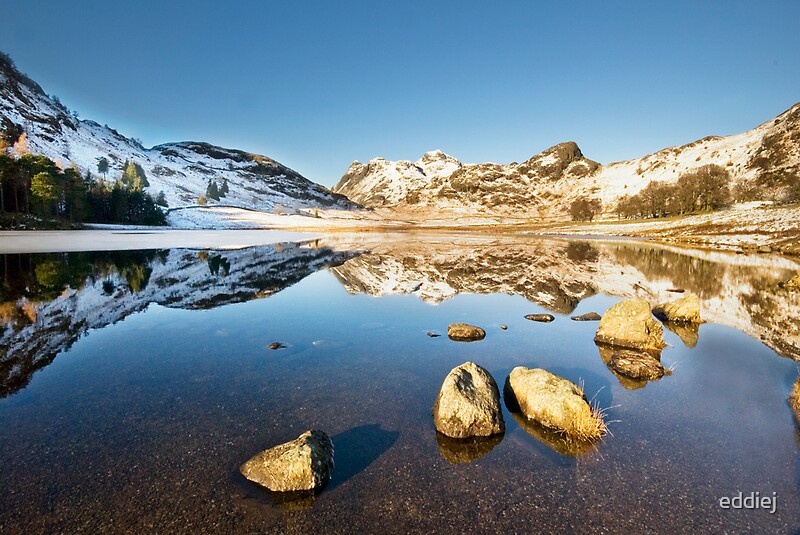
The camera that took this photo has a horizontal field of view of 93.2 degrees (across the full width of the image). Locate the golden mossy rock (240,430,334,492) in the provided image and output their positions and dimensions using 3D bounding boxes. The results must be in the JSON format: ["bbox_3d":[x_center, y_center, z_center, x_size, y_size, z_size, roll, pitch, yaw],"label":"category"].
[{"bbox_3d":[-0.700,1.173,2.351,0.560,0.290,0.380,1,6,5],"label":"golden mossy rock"}]

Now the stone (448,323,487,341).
[{"bbox_3d":[0.930,0.894,5.298,0.530,0.250,0.360,0,6,0],"label":"stone"}]

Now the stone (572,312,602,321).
[{"bbox_3d":[3.170,0.832,6.407,0.560,0.150,0.280,0,6,0],"label":"stone"}]

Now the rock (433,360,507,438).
[{"bbox_3d":[0.530,1.025,2.969,0.540,0.480,0.520,0,6,0],"label":"rock"}]

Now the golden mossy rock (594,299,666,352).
[{"bbox_3d":[3.070,0.751,5.022,0.800,0.630,0.620,1,6,14],"label":"golden mossy rock"}]

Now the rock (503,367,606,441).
[{"bbox_3d":[1.230,1.060,3.073,0.800,0.390,0.460,5,8,42],"label":"rock"}]

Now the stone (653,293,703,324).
[{"bbox_3d":[4.660,0.687,6.302,0.720,0.500,0.520,2,6,20],"label":"stone"}]

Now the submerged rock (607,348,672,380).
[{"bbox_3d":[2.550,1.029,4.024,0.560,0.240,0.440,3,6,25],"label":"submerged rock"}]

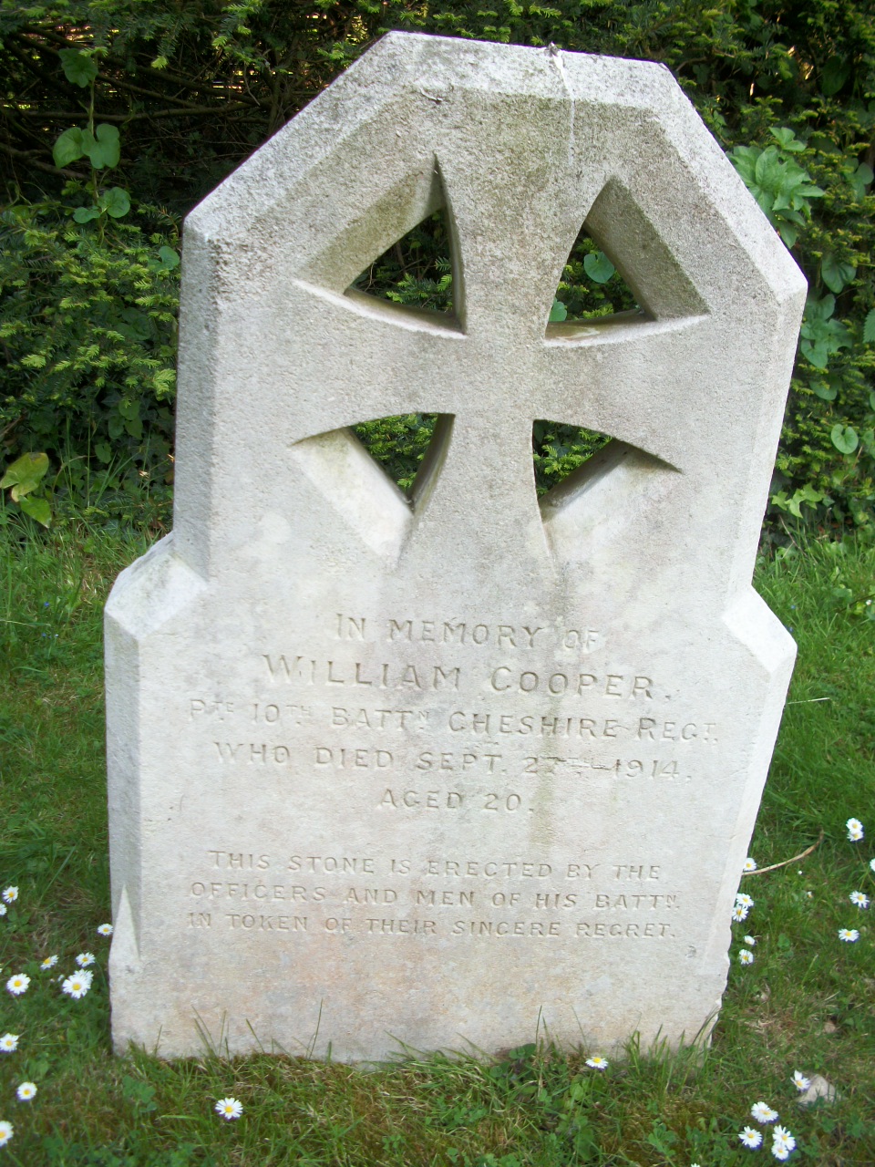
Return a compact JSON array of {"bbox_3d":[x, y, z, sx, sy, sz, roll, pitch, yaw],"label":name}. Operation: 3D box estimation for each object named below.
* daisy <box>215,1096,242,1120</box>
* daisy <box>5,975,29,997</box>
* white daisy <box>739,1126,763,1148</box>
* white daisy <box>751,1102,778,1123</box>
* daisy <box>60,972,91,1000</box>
[{"bbox_3d":[-0.183,0.458,1.031,0.024,0.010,0.024,6,21,-7],"label":"daisy"},{"bbox_3d":[-0.417,0.398,1.170,0.023,0.010,0.023,-13,33,-23],"label":"daisy"},{"bbox_3d":[0.274,0.484,1.033,0.022,0.010,0.022,19,30,22],"label":"white daisy"},{"bbox_3d":[0.294,0.476,1.061,0.024,0.010,0.024,17,23,22],"label":"white daisy"},{"bbox_3d":[-0.360,0.400,1.174,0.027,0.010,0.027,-2,30,1],"label":"daisy"}]

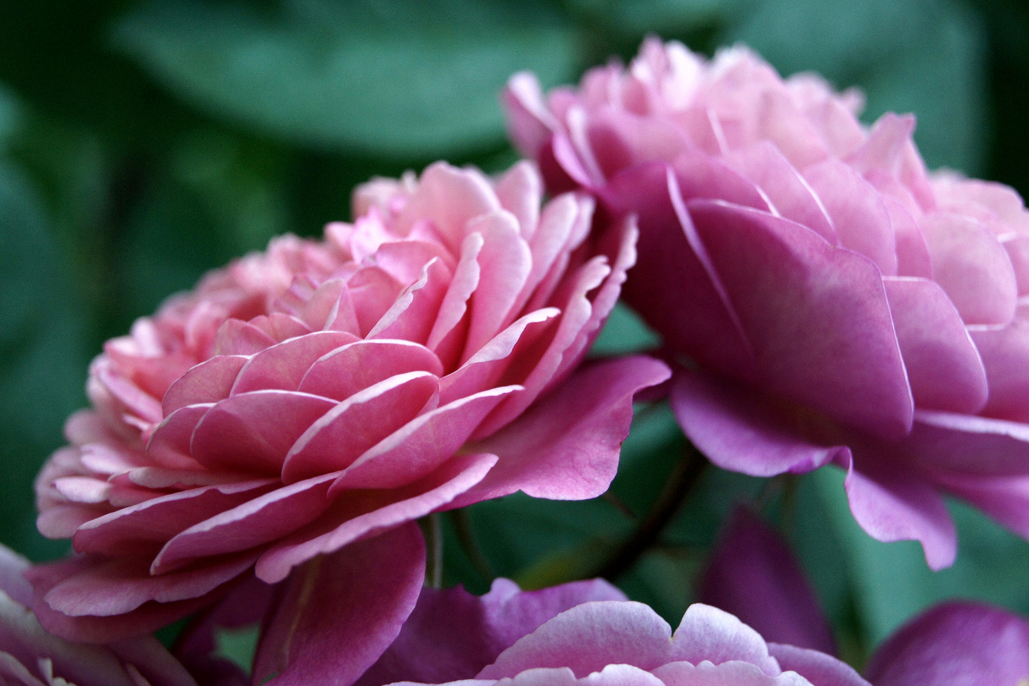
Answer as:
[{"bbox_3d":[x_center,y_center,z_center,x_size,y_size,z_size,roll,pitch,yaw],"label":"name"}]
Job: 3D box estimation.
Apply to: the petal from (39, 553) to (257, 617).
[{"bbox_3d":[-0.054,0.036,0.348,0.030,0.007,0.024,-1,14,32],"label":"petal"}]

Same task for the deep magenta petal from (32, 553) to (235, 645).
[{"bbox_3d":[-0.058,0.039,0.355,0.030,0.008,0.025,2,21,31],"label":"deep magenta petal"}]

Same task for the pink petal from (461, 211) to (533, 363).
[{"bbox_3d":[-0.003,-0.008,0.362,0.016,0.025,0.008,15,-4,40],"label":"pink petal"}]

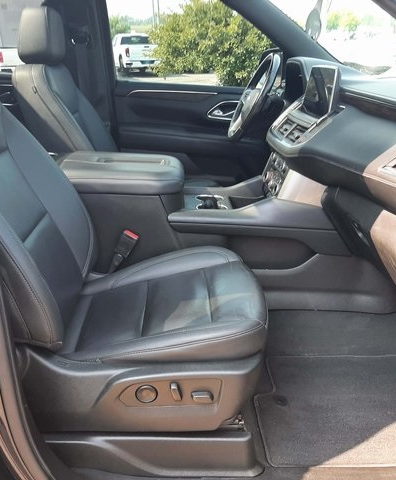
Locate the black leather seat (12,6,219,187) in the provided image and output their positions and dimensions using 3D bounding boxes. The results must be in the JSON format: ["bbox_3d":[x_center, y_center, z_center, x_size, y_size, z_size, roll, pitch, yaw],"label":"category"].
[{"bbox_3d":[-0.299,-0.435,2.023,0.800,0.960,0.550,0,22,-3],"label":"black leather seat"}]

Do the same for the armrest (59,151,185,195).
[{"bbox_3d":[-0.254,-0.233,1.622,0.420,0.080,0.330,0,22,-3],"label":"armrest"}]

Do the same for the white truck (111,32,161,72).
[{"bbox_3d":[-3.338,-9.505,24.284,2.060,1.920,5.850,-7,24,-20],"label":"white truck"}]

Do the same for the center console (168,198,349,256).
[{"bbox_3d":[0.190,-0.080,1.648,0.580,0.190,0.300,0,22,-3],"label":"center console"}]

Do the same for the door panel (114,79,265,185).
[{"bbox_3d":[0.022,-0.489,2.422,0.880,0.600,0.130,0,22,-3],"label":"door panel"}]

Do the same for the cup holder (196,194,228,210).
[{"bbox_3d":[0.049,-0.098,1.697,0.115,0.080,0.190,0,22,-3],"label":"cup holder"}]

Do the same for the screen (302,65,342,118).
[{"bbox_3d":[0.401,-0.483,1.554,0.035,0.155,0.250,6,22,-6],"label":"screen"}]

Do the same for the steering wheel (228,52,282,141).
[{"bbox_3d":[0.237,-0.587,1.994,0.090,0.385,0.385,24,19,-12],"label":"steering wheel"}]

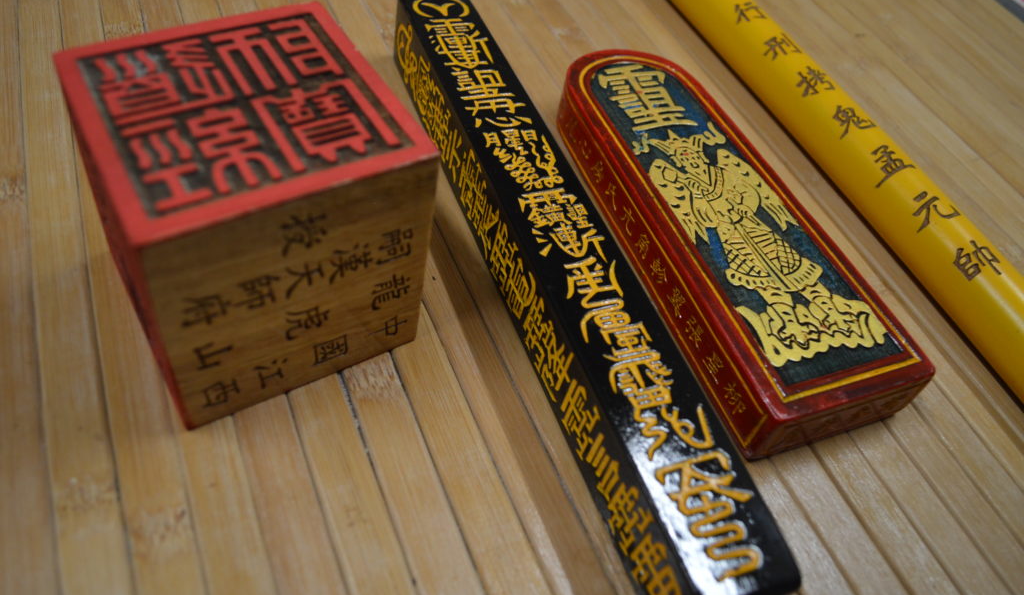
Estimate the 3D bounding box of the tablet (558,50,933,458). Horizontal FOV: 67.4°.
[{"bbox_3d":[0.073,-0.032,0.296,0.064,0.024,0.181,-12,55,-21],"label":"tablet"}]

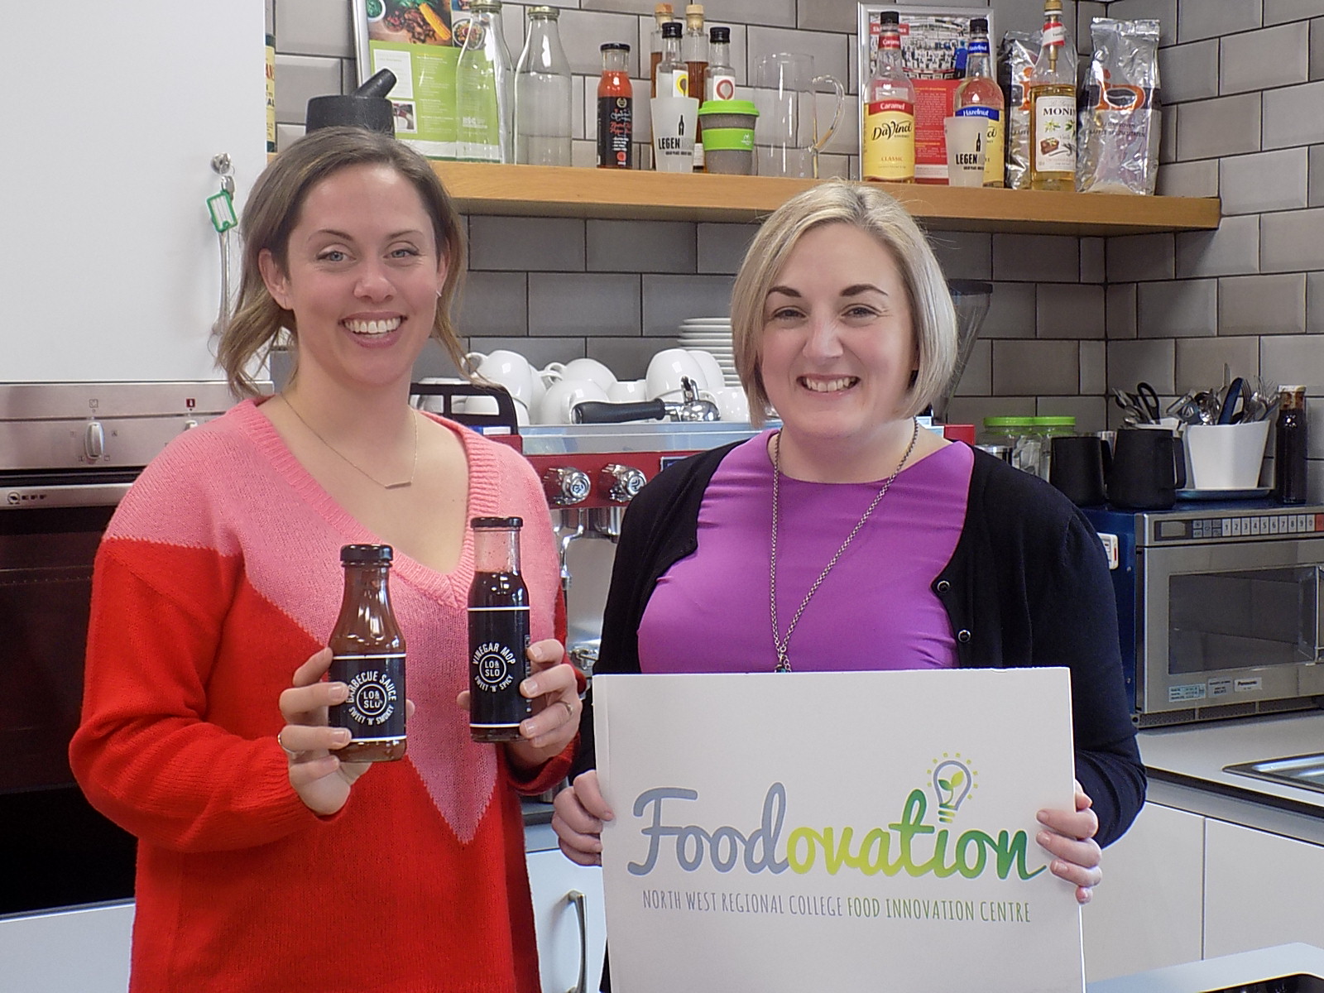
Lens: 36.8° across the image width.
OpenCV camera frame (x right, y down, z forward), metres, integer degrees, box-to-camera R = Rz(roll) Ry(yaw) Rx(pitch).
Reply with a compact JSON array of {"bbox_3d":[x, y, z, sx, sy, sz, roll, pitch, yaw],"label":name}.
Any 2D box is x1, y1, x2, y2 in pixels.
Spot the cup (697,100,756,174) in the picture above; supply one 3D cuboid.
[{"bbox_3d":[0.104,-0.546,3.071,0.094,0.118,0.094,0,3,0],"label":"cup"}]

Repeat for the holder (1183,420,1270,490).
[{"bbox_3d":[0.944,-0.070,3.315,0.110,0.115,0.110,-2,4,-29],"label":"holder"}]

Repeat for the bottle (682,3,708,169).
[{"bbox_3d":[0.054,-0.633,3.143,0.041,0.284,0.041,0,3,1],"label":"bottle"}]

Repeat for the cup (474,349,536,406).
[{"bbox_3d":[-0.222,-0.161,2.720,0.103,0.063,0.081,16,-16,0],"label":"cup"}]

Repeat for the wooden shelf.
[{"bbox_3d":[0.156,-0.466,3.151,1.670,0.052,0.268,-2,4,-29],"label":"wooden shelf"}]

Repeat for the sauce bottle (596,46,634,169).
[{"bbox_3d":[-0.070,-0.578,2.984,0.053,0.193,0.053,0,3,0],"label":"sauce bottle"}]

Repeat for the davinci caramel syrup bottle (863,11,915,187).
[{"bbox_3d":[0.368,-0.639,3.213,0.084,0.284,0.084,0,3,7],"label":"davinci caramel syrup bottle"}]

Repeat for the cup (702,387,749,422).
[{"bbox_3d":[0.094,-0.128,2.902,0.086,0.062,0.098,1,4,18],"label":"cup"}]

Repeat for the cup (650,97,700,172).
[{"bbox_3d":[0.021,-0.542,3.025,0.074,0.116,0.074,0,3,0],"label":"cup"}]

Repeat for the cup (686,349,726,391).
[{"bbox_3d":[0.047,-0.180,2.945,0.089,0.067,0.104,-9,-9,0],"label":"cup"}]

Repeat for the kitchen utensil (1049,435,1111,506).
[{"bbox_3d":[0.692,-0.042,3.244,0.125,0.112,0.089,-1,4,-13],"label":"kitchen utensil"}]

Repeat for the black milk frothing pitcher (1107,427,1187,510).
[{"bbox_3d":[0.769,-0.042,3.121,0.108,0.121,0.151,-2,4,-29],"label":"black milk frothing pitcher"}]

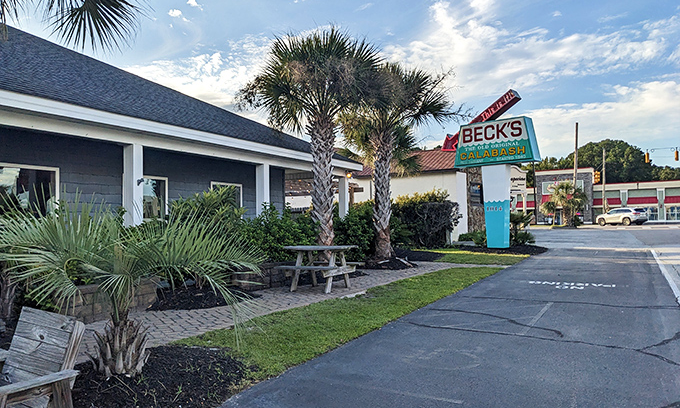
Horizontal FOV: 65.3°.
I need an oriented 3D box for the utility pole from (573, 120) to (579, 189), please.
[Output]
[{"bbox_3d":[24.265,-3.266,55.000,0.300,10.500,0.300,0,-2,0],"label":"utility pole"}]

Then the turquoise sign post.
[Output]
[{"bbox_3d":[5.719,-0.724,19.200,0.600,4.620,3.100,1,-2,-44],"label":"turquoise sign post"}]

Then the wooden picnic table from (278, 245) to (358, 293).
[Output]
[{"bbox_3d":[-0.326,1.140,9.420,1.200,0.760,1.350,-1,-2,25],"label":"wooden picnic table"}]

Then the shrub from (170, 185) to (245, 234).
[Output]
[{"bbox_3d":[-2.366,0.585,9.400,1.200,1.800,1.300,-1,-2,29],"label":"shrub"}]

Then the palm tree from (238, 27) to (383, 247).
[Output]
[{"bbox_3d":[-0.623,-1.204,11.200,3.000,5.050,2.900,0,-2,0],"label":"palm tree"}]

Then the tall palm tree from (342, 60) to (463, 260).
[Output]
[{"bbox_3d":[1.528,-1.074,13.400,3.000,4.950,2.900,0,-2,0],"label":"tall palm tree"}]

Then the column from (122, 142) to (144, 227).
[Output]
[{"bbox_3d":[-3.582,0.100,9.250,0.220,2.350,0.220,-1,-2,29],"label":"column"}]

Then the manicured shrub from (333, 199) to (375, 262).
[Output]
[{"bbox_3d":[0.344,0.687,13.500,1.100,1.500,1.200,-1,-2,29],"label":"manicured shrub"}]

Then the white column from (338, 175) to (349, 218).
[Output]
[{"bbox_3d":[0.115,0.300,16.000,0.220,2.350,0.220,-1,-2,29],"label":"white column"}]

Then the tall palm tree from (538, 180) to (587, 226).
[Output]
[{"bbox_3d":[18.877,0.059,45.000,3.800,3.900,3.500,0,-2,0],"label":"tall palm tree"}]

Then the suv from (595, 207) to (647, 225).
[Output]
[{"bbox_3d":[28.229,1.279,53.000,1.920,1.730,4.850,1,-2,-25],"label":"suv"}]

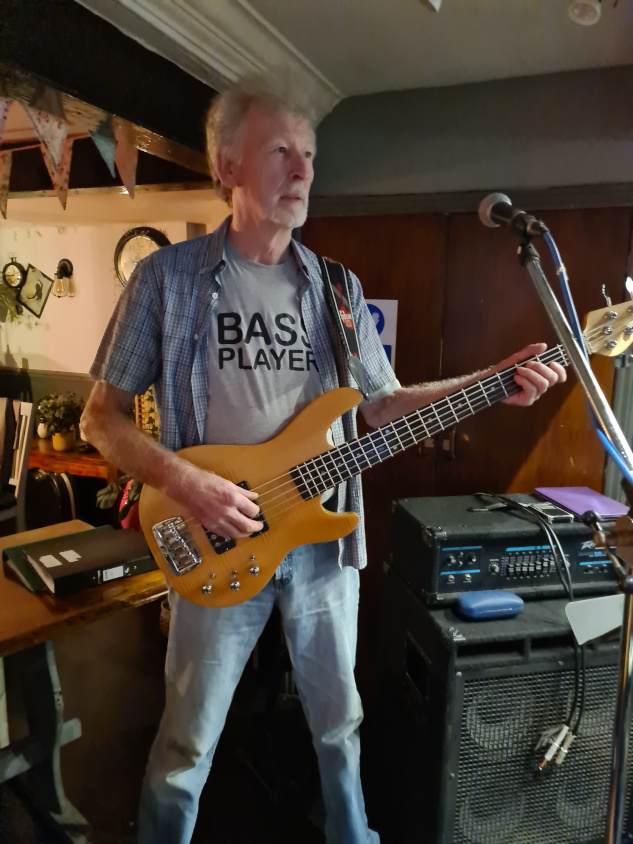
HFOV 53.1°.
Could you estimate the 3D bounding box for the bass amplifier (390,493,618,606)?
[{"bbox_3d":[0.550,0.349,1.833,0.590,0.207,0.308,-1,9,-12],"label":"bass amplifier"}]

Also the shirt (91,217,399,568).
[{"bbox_3d":[-0.160,-0.070,1.400,0.680,0.750,0.330,-1,9,-12],"label":"shirt"}]

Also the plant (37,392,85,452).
[{"bbox_3d":[-1.250,0.000,3.100,0.230,0.280,0.230,-3,10,-22],"label":"plant"}]

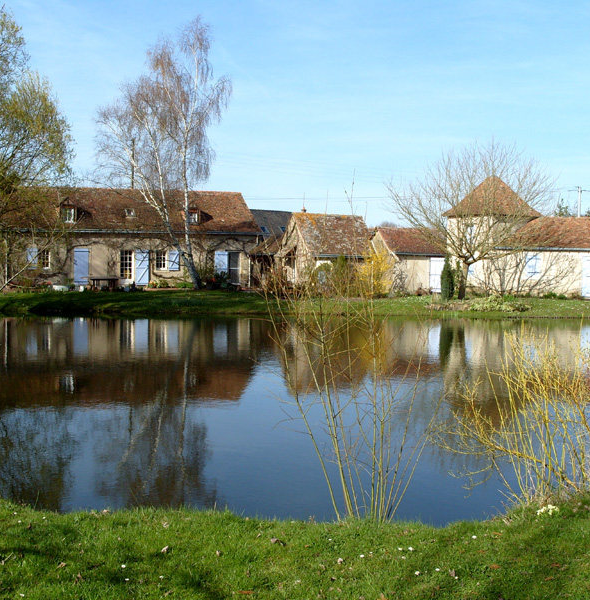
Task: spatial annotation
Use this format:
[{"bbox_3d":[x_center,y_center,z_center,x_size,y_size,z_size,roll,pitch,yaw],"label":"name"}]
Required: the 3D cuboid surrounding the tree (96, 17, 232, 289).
[{"bbox_3d":[-7.800,-8.740,48.000,7.990,16.170,7.000,1,2,0],"label":"tree"}]

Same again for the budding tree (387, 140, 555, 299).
[{"bbox_3d":[9.230,-4.200,42.300,8.700,8.290,8.200,1,2,0],"label":"budding tree"}]

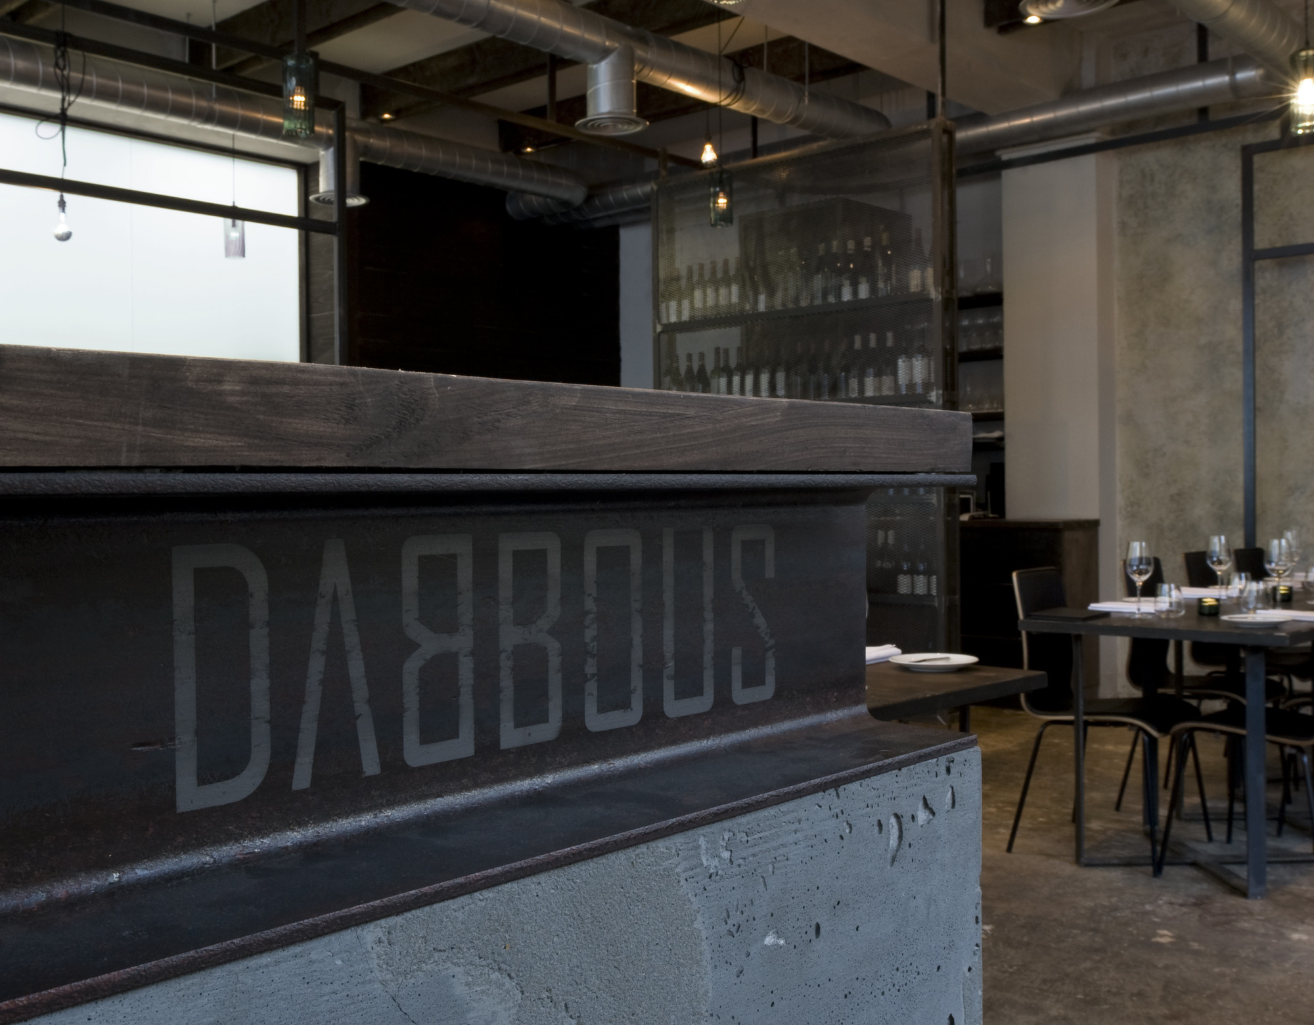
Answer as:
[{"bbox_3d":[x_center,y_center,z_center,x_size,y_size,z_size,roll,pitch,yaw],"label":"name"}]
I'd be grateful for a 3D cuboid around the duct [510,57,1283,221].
[{"bbox_3d":[1.011,-2.093,7.705,4.970,0.223,0.223,1,2,39],"label":"duct"}]

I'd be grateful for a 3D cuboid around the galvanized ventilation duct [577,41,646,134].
[{"bbox_3d":[-0.194,-1.850,5.761,0.317,0.376,0.317,0,1,0],"label":"galvanized ventilation duct"}]

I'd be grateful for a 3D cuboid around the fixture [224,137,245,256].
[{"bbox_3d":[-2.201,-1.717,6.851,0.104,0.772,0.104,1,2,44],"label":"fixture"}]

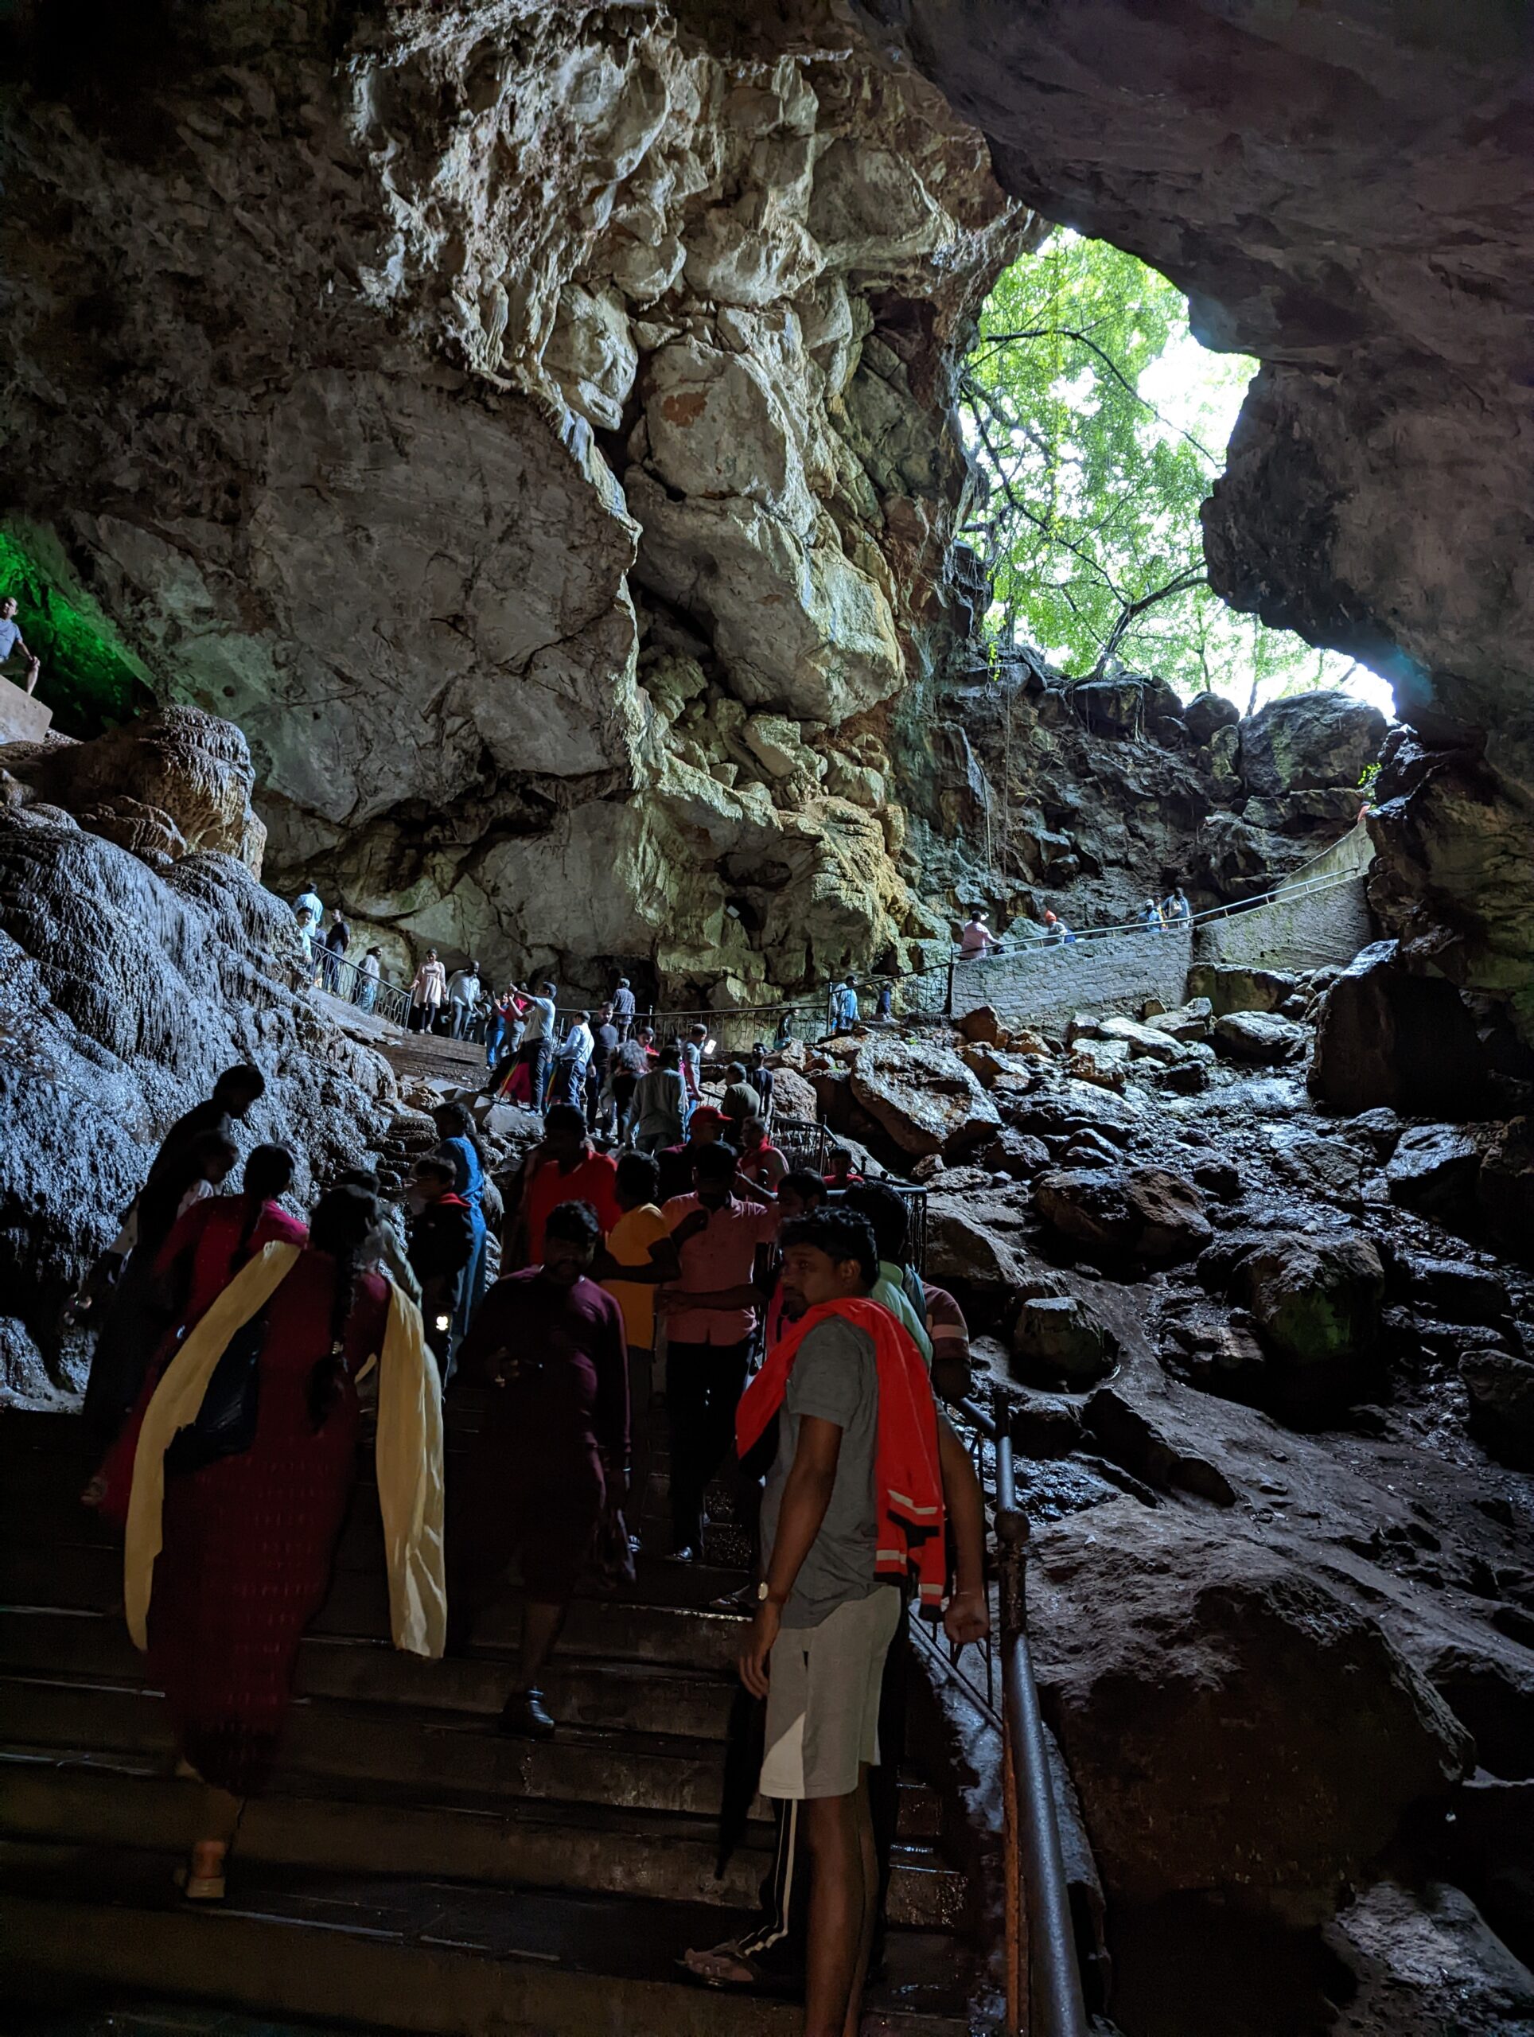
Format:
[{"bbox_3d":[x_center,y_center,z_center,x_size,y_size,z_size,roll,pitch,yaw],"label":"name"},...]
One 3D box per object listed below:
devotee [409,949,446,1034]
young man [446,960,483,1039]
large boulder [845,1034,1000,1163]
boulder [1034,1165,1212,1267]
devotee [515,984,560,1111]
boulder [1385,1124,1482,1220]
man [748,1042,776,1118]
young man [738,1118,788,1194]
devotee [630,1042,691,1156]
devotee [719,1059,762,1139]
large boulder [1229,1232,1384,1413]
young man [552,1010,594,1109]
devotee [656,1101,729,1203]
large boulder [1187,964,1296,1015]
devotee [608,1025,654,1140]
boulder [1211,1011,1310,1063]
[{"bbox_3d":[-6.027,-0.433,24.795,0.600,1.580,0.350,3,-15,-5],"label":"devotee"},{"bbox_3d":[-5.380,-0.269,24.797,0.450,1.570,0.500,-9,-18,34],"label":"young man"},{"bbox_3d":[1.709,0.881,15.500,1.620,1.280,1.350,-1,-14,6],"label":"large boulder"},{"bbox_3d":[3.018,1.681,12.000,1.420,0.800,1.100,-3,-14,14],"label":"boulder"},{"bbox_3d":[-2.780,0.366,16.985,0.520,1.660,0.450,0,-15,5],"label":"devotee"},{"bbox_3d":[6.703,1.558,14.200,0.850,0.720,0.850,2,-15,0],"label":"boulder"},{"bbox_3d":[-0.077,1.089,16.807,0.460,1.650,0.320,-6,-15,26],"label":"man"},{"bbox_3d":[-0.063,1.528,9.982,0.400,1.680,0.500,12,-18,-34],"label":"young man"},{"bbox_3d":[-1.063,1.056,13.684,0.550,1.670,0.400,-1,-15,10],"label":"devotee"},{"bbox_3d":[-0.298,1.235,13.785,0.460,1.660,0.330,12,-18,-34],"label":"devotee"},{"bbox_3d":[3.591,2.026,9.400,0.950,1.100,0.900,-4,-14,20],"label":"large boulder"},{"bbox_3d":[-2.559,0.686,18.607,0.420,1.650,0.500,-11,-18,40],"label":"young man"},{"bbox_3d":[-0.456,1.340,8.504,0.340,1.680,0.500,12,-18,-40],"label":"devotee"},{"bbox_3d":[9.338,-0.563,27.800,1.950,0.950,1.350,-4,-14,19],"label":"large boulder"},{"bbox_3d":[-1.740,0.869,18.011,0.500,1.620,0.420,-9,-17,36],"label":"devotee"},{"bbox_3d":[7.687,0.309,22.000,1.300,0.650,1.100,2,-15,0],"label":"boulder"}]

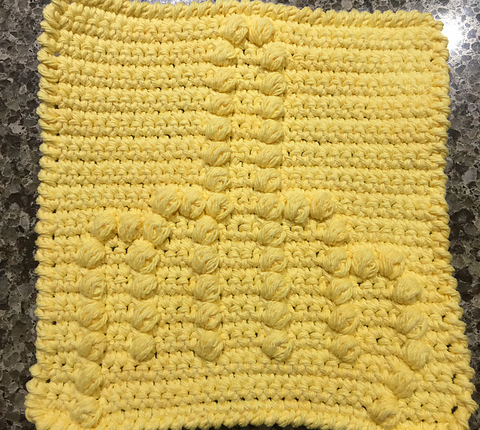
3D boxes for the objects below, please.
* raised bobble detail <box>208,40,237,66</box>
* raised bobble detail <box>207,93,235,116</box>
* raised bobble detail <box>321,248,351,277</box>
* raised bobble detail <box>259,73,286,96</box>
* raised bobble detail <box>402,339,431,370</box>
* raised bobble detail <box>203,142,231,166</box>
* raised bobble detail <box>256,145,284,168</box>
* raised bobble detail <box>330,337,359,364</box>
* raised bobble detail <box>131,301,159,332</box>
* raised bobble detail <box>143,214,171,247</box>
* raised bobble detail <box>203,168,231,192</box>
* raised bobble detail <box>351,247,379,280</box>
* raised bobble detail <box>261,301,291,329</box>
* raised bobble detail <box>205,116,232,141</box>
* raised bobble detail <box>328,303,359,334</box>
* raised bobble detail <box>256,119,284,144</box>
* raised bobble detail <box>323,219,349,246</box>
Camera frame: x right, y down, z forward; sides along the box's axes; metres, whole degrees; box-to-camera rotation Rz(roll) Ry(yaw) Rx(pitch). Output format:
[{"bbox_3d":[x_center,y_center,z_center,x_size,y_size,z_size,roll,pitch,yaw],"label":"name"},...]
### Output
[{"bbox_3d":[-0.010,-0.093,0.308,0.016,0.008,0.014,0,81,0],"label":"raised bobble detail"},{"bbox_3d":[-0.011,-0.062,0.303,0.015,0.009,0.012,0,78,0],"label":"raised bobble detail"},{"bbox_3d":[0.050,0.025,0.283,0.015,0.009,0.015,0,81,0],"label":"raised bobble detail"},{"bbox_3d":[0.019,-0.076,0.310,0.016,0.010,0.013,0,78,0],"label":"raised bobble detail"},{"bbox_3d":[0.090,0.071,0.275,0.014,0.009,0.015,0,78,0],"label":"raised bobble detail"},{"bbox_3d":[-0.013,-0.035,0.302,0.015,0.010,0.013,0,78,0],"label":"raised bobble detail"},{"bbox_3d":[0.016,-0.032,0.297,0.014,0.009,0.012,0,78,0],"label":"raised bobble detail"},{"bbox_3d":[0.053,0.070,0.275,0.015,0.009,0.013,0,78,0],"label":"raised bobble detail"},{"bbox_3d":[-0.050,0.054,0.284,0.015,0.008,0.015,0,81,0],"label":"raised bobble detail"},{"bbox_3d":[-0.046,0.009,0.299,0.016,0.009,0.018,0,81,0],"label":"raised bobble detail"},{"bbox_3d":[-0.013,-0.019,0.290,0.015,0.009,0.013,0,81,0],"label":"raised bobble detail"},{"bbox_3d":[0.069,0.027,0.296,0.016,0.009,0.017,0,81,0],"label":"raised bobble detail"},{"bbox_3d":[0.019,0.055,0.291,0.016,0.009,0.015,0,81,0],"label":"raised bobble detail"},{"bbox_3d":[-0.012,-0.050,0.308,0.016,0.009,0.015,0,81,0],"label":"raised bobble detail"},{"bbox_3d":[0.054,0.054,0.279,0.015,0.009,0.015,0,81,0],"label":"raised bobble detail"},{"bbox_3d":[0.018,-0.047,0.305,0.015,0.010,0.013,0,78,0],"label":"raised bobble detail"},{"bbox_3d":[0.051,0.009,0.285,0.014,0.009,0.014,0,81,0],"label":"raised bobble detail"}]

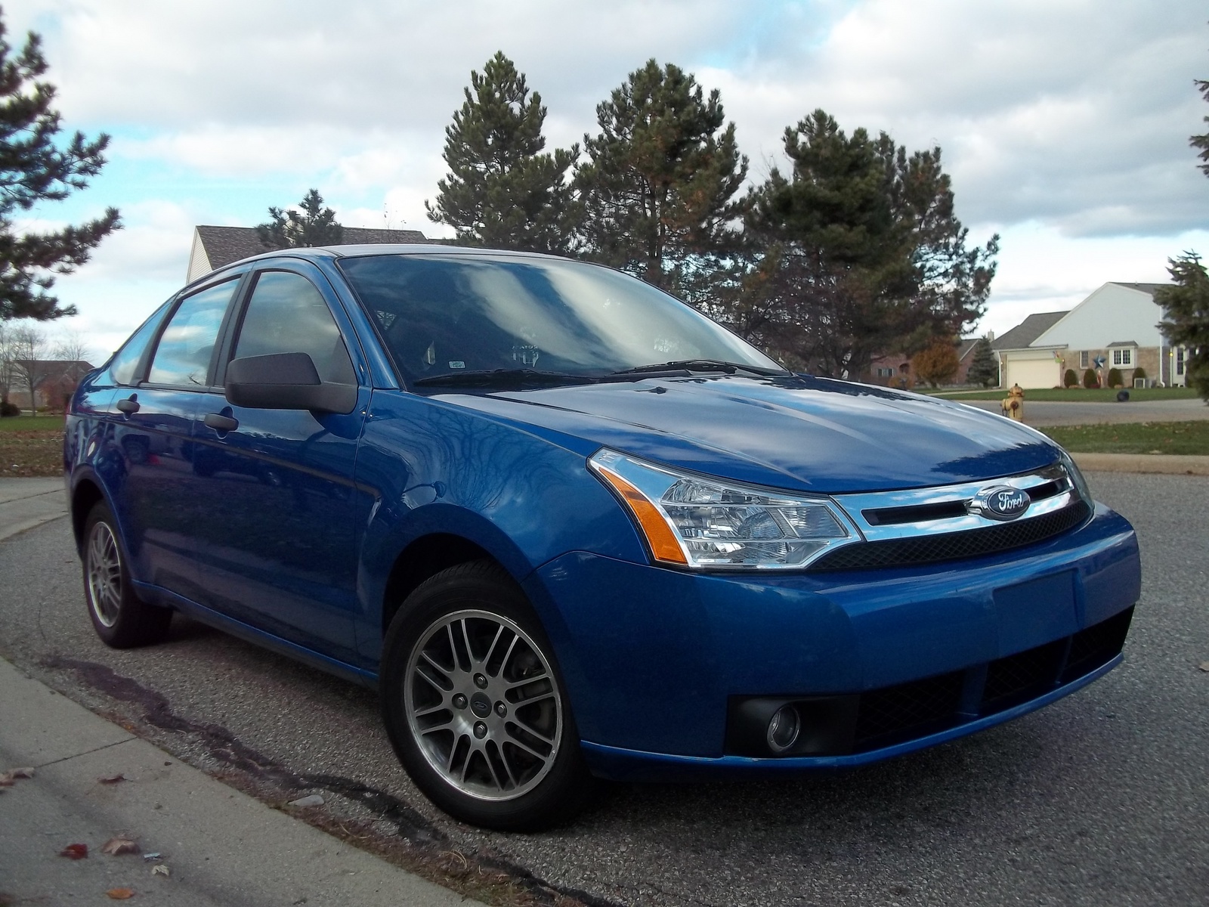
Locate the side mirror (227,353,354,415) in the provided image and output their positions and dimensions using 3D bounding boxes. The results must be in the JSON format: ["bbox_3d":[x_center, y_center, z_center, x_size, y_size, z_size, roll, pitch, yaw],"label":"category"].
[{"bbox_3d":[-0.781,-0.172,2.811,0.260,0.145,0.210,-4,4,-41],"label":"side mirror"}]

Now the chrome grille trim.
[{"bbox_3d":[0.816,0.093,2.403,0.920,0.105,0.125,-4,4,-41],"label":"chrome grille trim"}]

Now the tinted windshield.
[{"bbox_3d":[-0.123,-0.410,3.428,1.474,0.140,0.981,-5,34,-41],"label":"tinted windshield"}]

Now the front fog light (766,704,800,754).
[{"bbox_3d":[0.331,0.507,2.067,0.092,0.092,0.055,-4,4,-36],"label":"front fog light"}]

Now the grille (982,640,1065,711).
[{"bbox_3d":[0.874,0.463,2.368,0.315,0.110,0.060,-4,4,-41],"label":"grille"}]

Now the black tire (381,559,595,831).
[{"bbox_3d":[-0.226,0.520,2.471,0.610,0.610,0.200,0,4,29],"label":"black tire"}]

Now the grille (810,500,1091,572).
[{"bbox_3d":[0.833,0.168,2.389,1.100,0.068,0.120,-4,4,-41],"label":"grille"}]

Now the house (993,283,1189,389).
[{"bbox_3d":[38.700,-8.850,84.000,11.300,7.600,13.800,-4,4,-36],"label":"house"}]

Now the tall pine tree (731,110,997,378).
[{"bbox_3d":[6.556,-4.707,28.220,6.600,7.805,6.600,-1,3,13],"label":"tall pine tree"}]

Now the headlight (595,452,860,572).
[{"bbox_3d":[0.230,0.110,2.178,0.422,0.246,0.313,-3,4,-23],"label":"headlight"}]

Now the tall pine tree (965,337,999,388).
[{"bbox_3d":[30.592,-7.457,90.500,2.800,4.350,2.800,0,4,23],"label":"tall pine tree"}]

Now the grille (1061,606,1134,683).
[{"bbox_3d":[1.169,0.437,2.638,0.090,0.145,0.340,0,4,32],"label":"grille"}]

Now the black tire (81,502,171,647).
[{"bbox_3d":[-1.896,0.461,4.435,0.200,0.610,0.610,-5,4,-41],"label":"black tire"}]

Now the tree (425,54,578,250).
[{"bbox_3d":[-2.759,-6.135,32.302,5.000,10.711,5.000,-2,3,-5],"label":"tree"}]

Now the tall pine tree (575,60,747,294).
[{"bbox_3d":[1.620,-6.100,31.800,5.200,10.300,5.200,-2,3,0],"label":"tall pine tree"}]

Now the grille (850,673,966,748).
[{"bbox_3d":[0.581,0.482,2.150,0.315,0.110,0.070,-4,4,-32],"label":"grille"}]

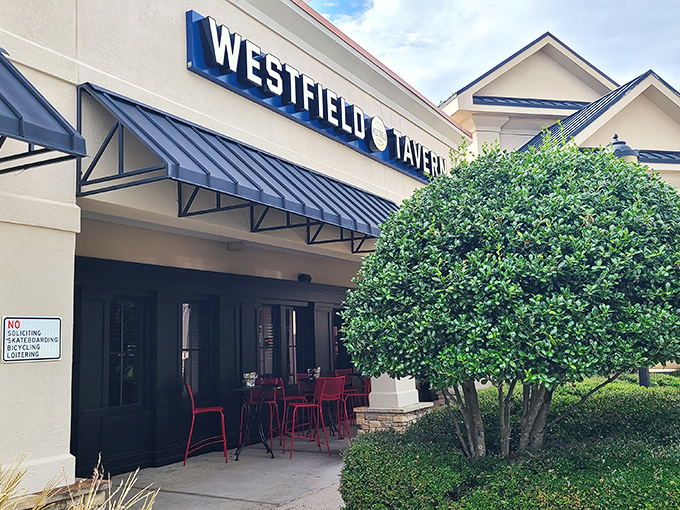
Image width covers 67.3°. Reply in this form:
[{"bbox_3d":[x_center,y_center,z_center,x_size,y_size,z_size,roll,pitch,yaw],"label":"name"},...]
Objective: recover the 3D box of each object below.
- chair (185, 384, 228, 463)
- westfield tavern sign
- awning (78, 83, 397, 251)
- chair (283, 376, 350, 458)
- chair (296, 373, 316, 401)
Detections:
[{"bbox_3d":[-1.840,2.284,7.020,0.570,1.090,0.420,3,-9,-17],"label":"chair"},{"bbox_3d":[0.228,-1.723,6.904,0.200,0.547,5.296,-6,-11,37],"label":"westfield tavern sign"},{"bbox_3d":[-0.155,-0.670,5.591,1.180,0.887,4.780,-6,-11,37],"label":"awning"},{"bbox_3d":[-0.470,2.339,7.380,0.570,1.090,0.420,2,-9,-14],"label":"chair"},{"bbox_3d":[-0.510,2.527,8.600,0.420,1.090,0.570,2,-9,-11],"label":"chair"}]

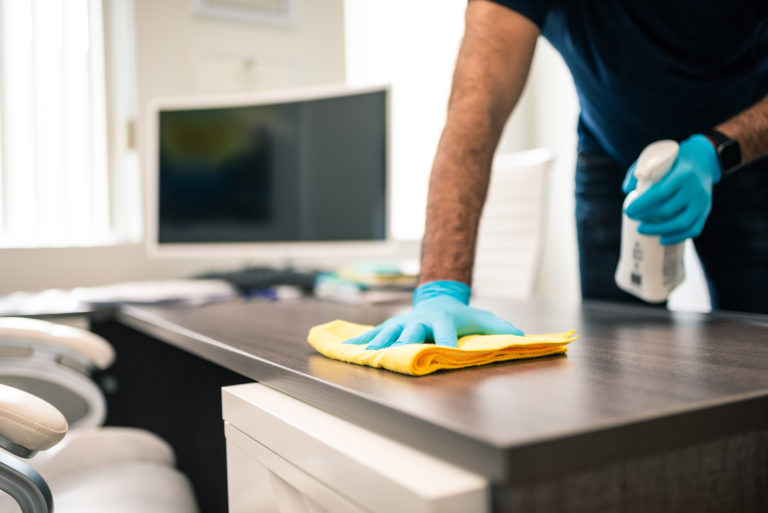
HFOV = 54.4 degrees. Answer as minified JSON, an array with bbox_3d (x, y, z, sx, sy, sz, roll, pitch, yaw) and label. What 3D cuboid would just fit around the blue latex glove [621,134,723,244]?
[{"bbox_3d":[0.425,-0.099,1.100,0.115,0.150,0.120,0,3,45],"label":"blue latex glove"}]

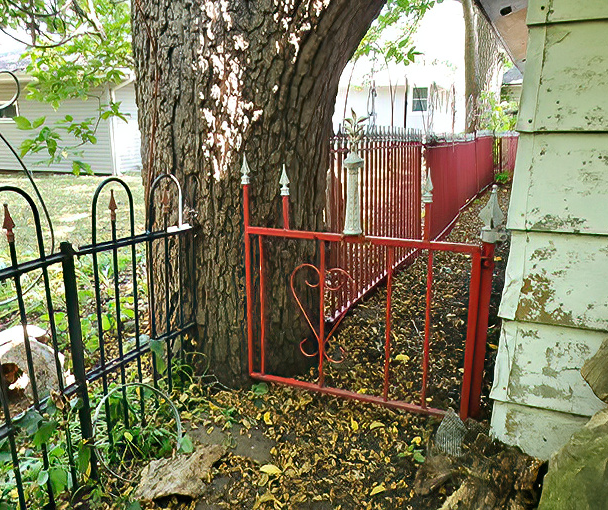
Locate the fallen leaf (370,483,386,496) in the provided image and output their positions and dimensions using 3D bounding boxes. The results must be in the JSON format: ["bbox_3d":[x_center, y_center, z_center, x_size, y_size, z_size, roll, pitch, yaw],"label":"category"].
[{"bbox_3d":[0.255,0.797,1.744,0.056,0.018,0.032,-12,18,-42],"label":"fallen leaf"}]

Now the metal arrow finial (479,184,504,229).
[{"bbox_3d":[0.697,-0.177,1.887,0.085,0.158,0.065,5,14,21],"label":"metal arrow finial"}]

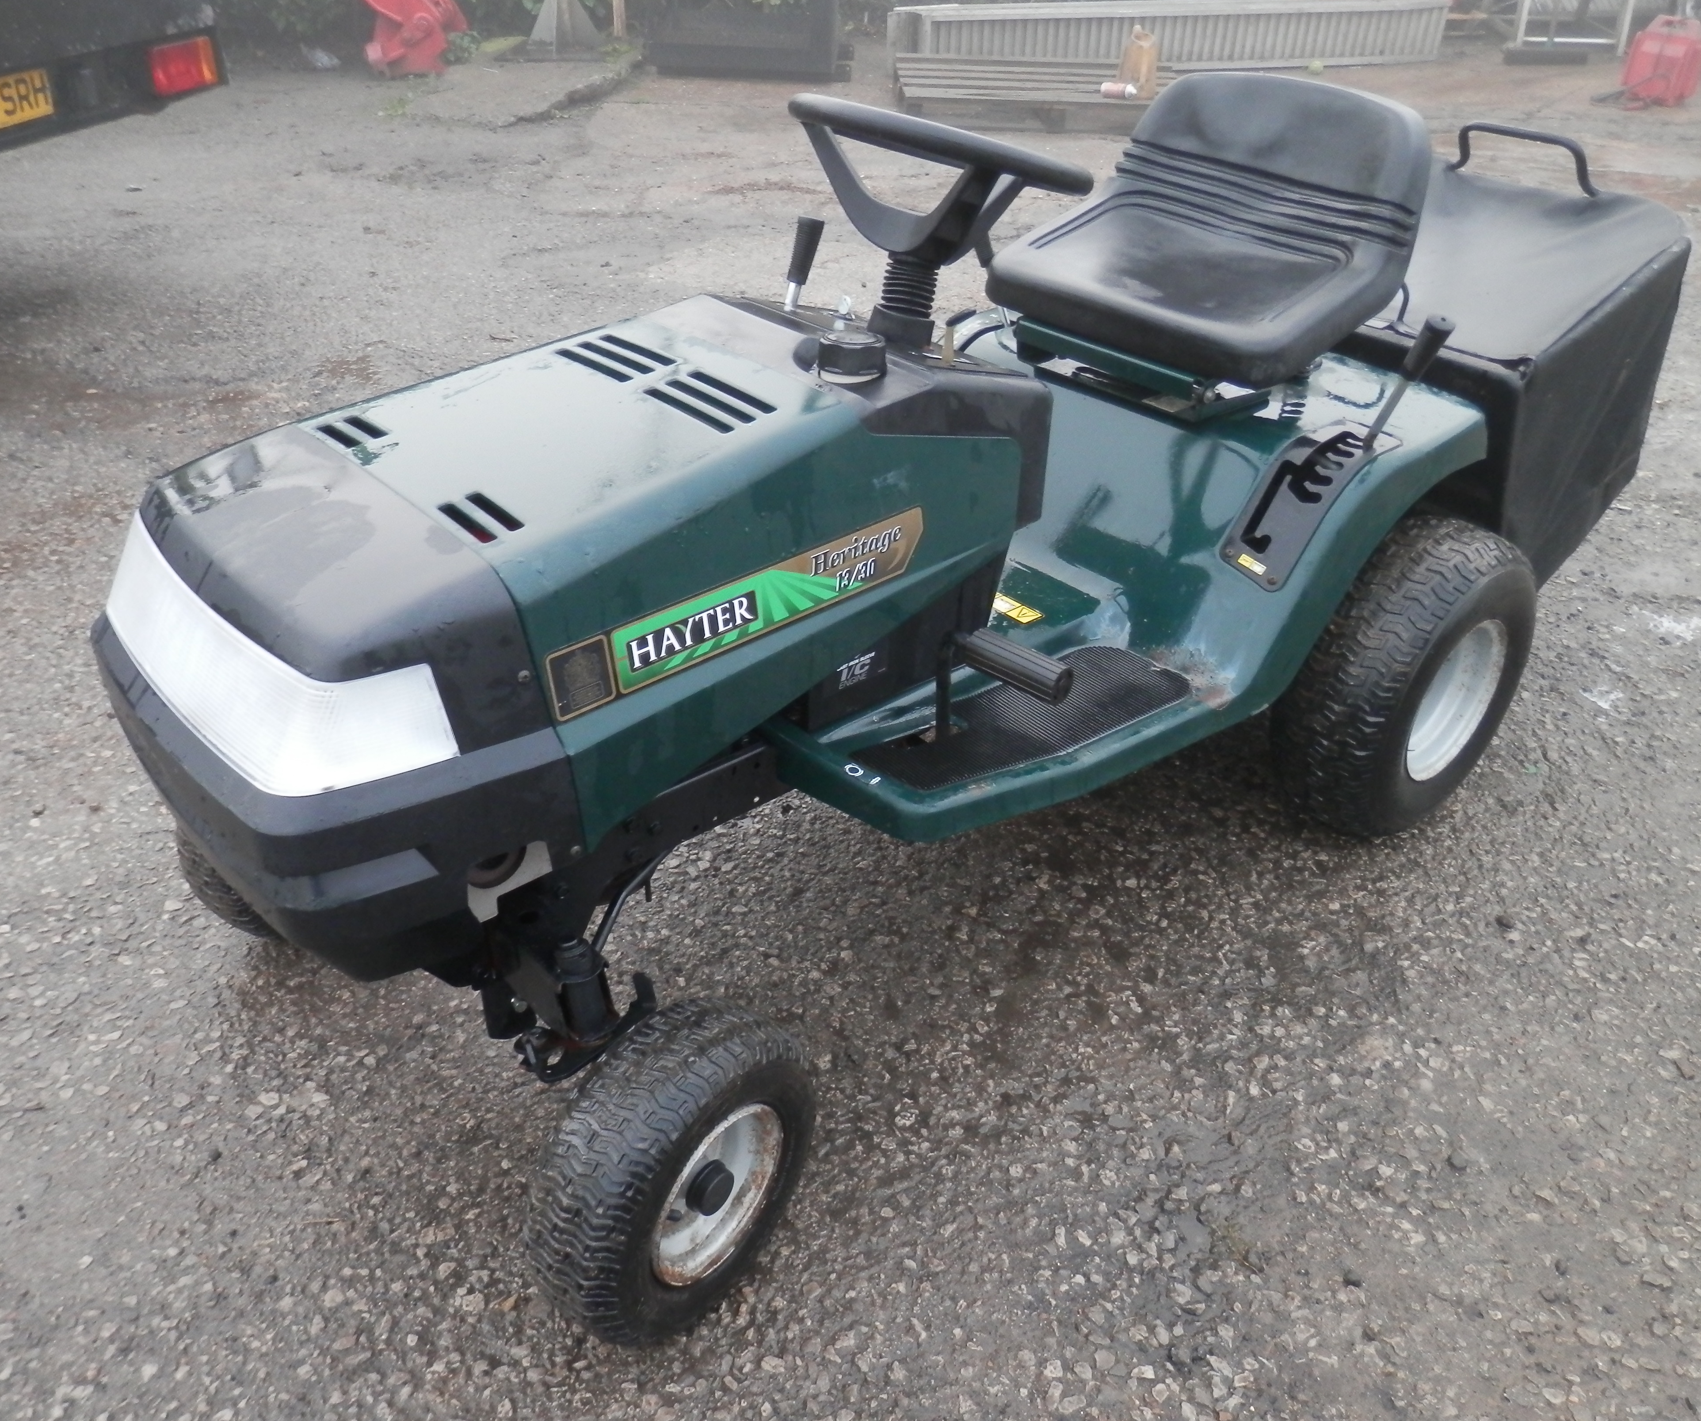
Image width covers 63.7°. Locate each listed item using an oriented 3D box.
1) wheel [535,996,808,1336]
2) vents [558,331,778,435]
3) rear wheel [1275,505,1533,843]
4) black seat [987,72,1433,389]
[{"bbox_3d":[-0.160,0.431,1.291,0.114,0.323,0.323,21,39,30],"label":"wheel"},{"bbox_3d":[-0.189,-0.331,1.370,0.071,0.012,0.304,-30,43,-30],"label":"vents"},{"bbox_3d":[0.762,-0.043,1.880,0.445,0.445,0.163,-26,40,-33],"label":"rear wheel"},{"bbox_3d":[0.478,-0.664,1.836,0.380,0.307,0.474,-26,40,-33],"label":"black seat"}]

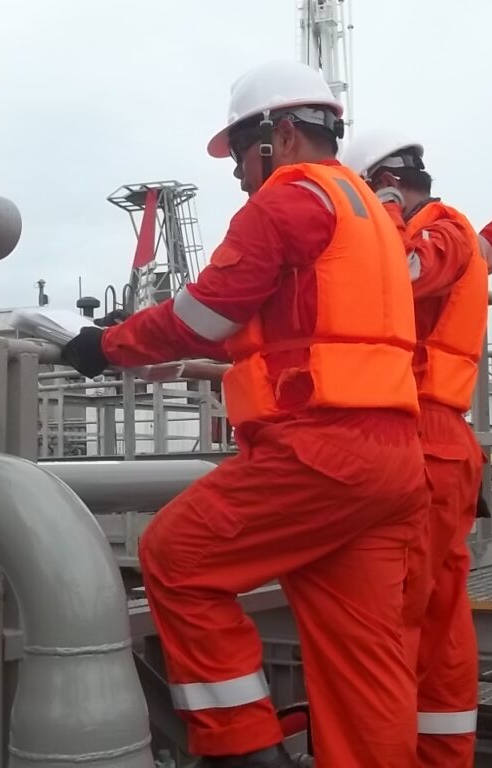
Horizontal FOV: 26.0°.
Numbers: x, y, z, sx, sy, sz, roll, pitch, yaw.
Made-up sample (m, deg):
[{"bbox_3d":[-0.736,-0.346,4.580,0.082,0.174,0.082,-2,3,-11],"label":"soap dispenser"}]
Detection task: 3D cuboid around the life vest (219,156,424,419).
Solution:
[{"bbox_3d":[0.152,-0.178,2.120,0.320,0.530,0.410,-7,-6,27],"label":"life vest"}]

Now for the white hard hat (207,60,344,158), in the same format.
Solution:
[{"bbox_3d":[0.063,-0.573,2.190,0.285,0.155,0.225,-14,-6,10],"label":"white hard hat"}]

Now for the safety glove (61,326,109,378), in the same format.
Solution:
[{"bbox_3d":[-0.337,-0.066,2.220,0.105,0.110,0.095,-2,-4,17],"label":"safety glove"}]

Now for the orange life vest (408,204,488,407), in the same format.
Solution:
[{"bbox_3d":[0.403,-0.188,2.580,0.320,0.520,0.410,-5,-5,20],"label":"orange life vest"}]

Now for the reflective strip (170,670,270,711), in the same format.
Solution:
[{"bbox_3d":[-0.052,0.630,2.190,0.205,0.055,0.160,-10,-3,7],"label":"reflective strip"}]

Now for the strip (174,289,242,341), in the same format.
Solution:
[{"bbox_3d":[-0.075,-0.132,2.020,0.120,0.052,0.120,38,7,21],"label":"strip"}]

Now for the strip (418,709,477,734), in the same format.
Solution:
[{"bbox_3d":[0.483,0.843,2.660,0.180,0.055,0.150,-2,-4,11],"label":"strip"}]

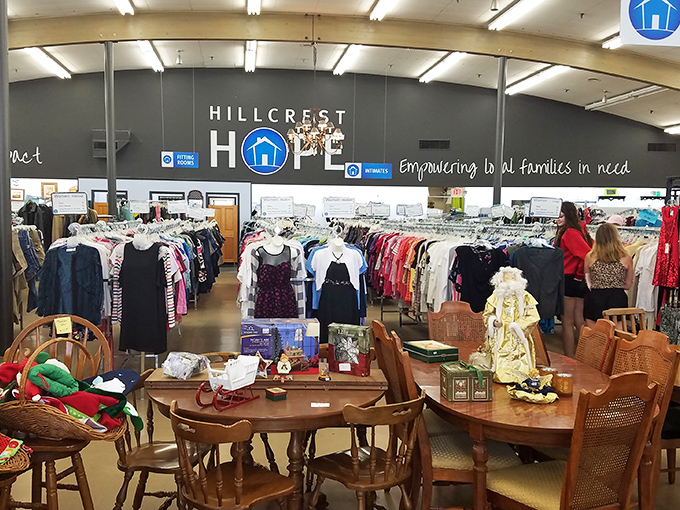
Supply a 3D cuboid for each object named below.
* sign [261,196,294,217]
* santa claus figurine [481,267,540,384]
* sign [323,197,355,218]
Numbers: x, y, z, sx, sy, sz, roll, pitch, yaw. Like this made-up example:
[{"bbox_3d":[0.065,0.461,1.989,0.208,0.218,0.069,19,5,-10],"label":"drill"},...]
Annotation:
[{"bbox_3d":[-0.567,-0.435,4.630,0.300,0.187,0.020,0,5,-11],"label":"sign"},{"bbox_3d":[0.875,0.353,2.620,0.285,0.560,0.210,2,4,13],"label":"santa claus figurine"},{"bbox_3d":[-0.007,-0.431,4.650,0.285,0.180,0.020,1,4,-3],"label":"sign"}]

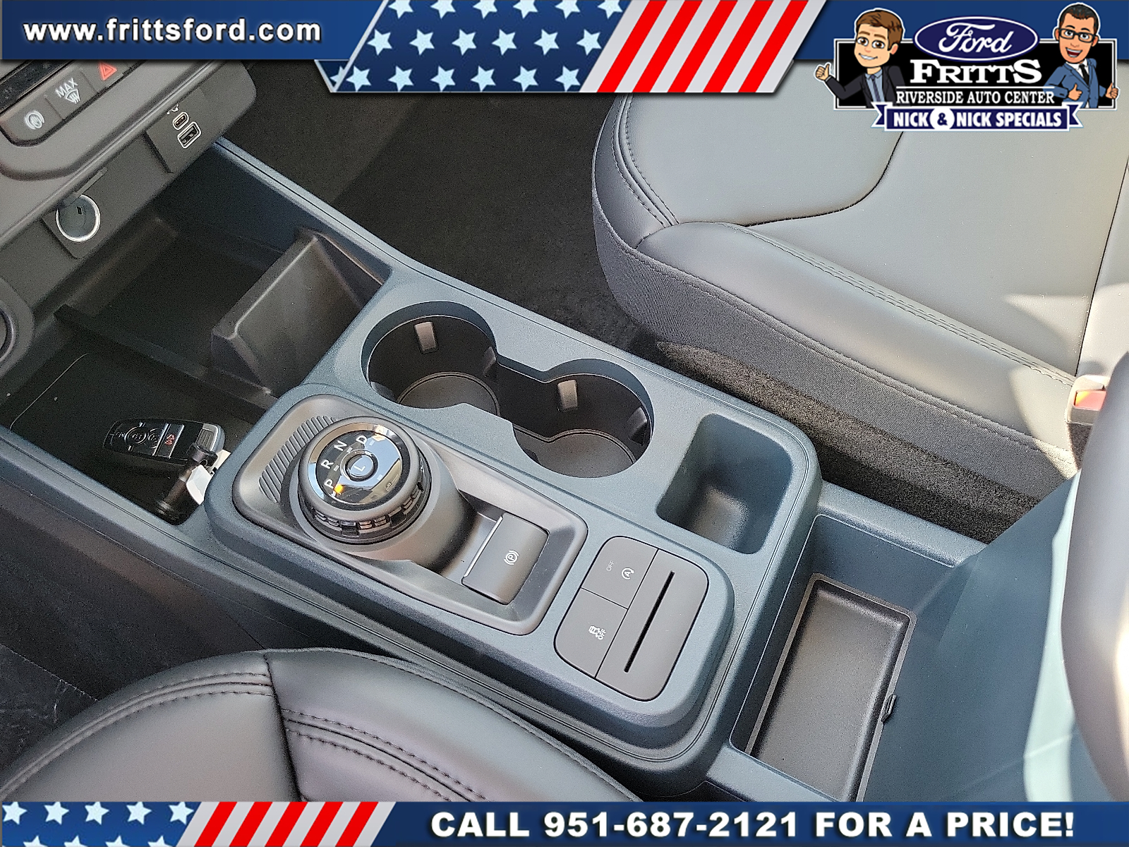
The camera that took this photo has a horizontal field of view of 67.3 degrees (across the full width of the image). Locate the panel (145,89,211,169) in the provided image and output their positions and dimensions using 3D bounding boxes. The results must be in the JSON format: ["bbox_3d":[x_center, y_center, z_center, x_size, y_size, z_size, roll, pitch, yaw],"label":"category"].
[{"bbox_3d":[-0.237,-0.183,0.521,0.012,0.033,0.048,17,57,24],"label":"panel"}]

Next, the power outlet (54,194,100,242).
[{"bbox_3d":[-0.278,-0.117,0.479,0.014,0.026,0.026,17,57,24],"label":"power outlet"}]

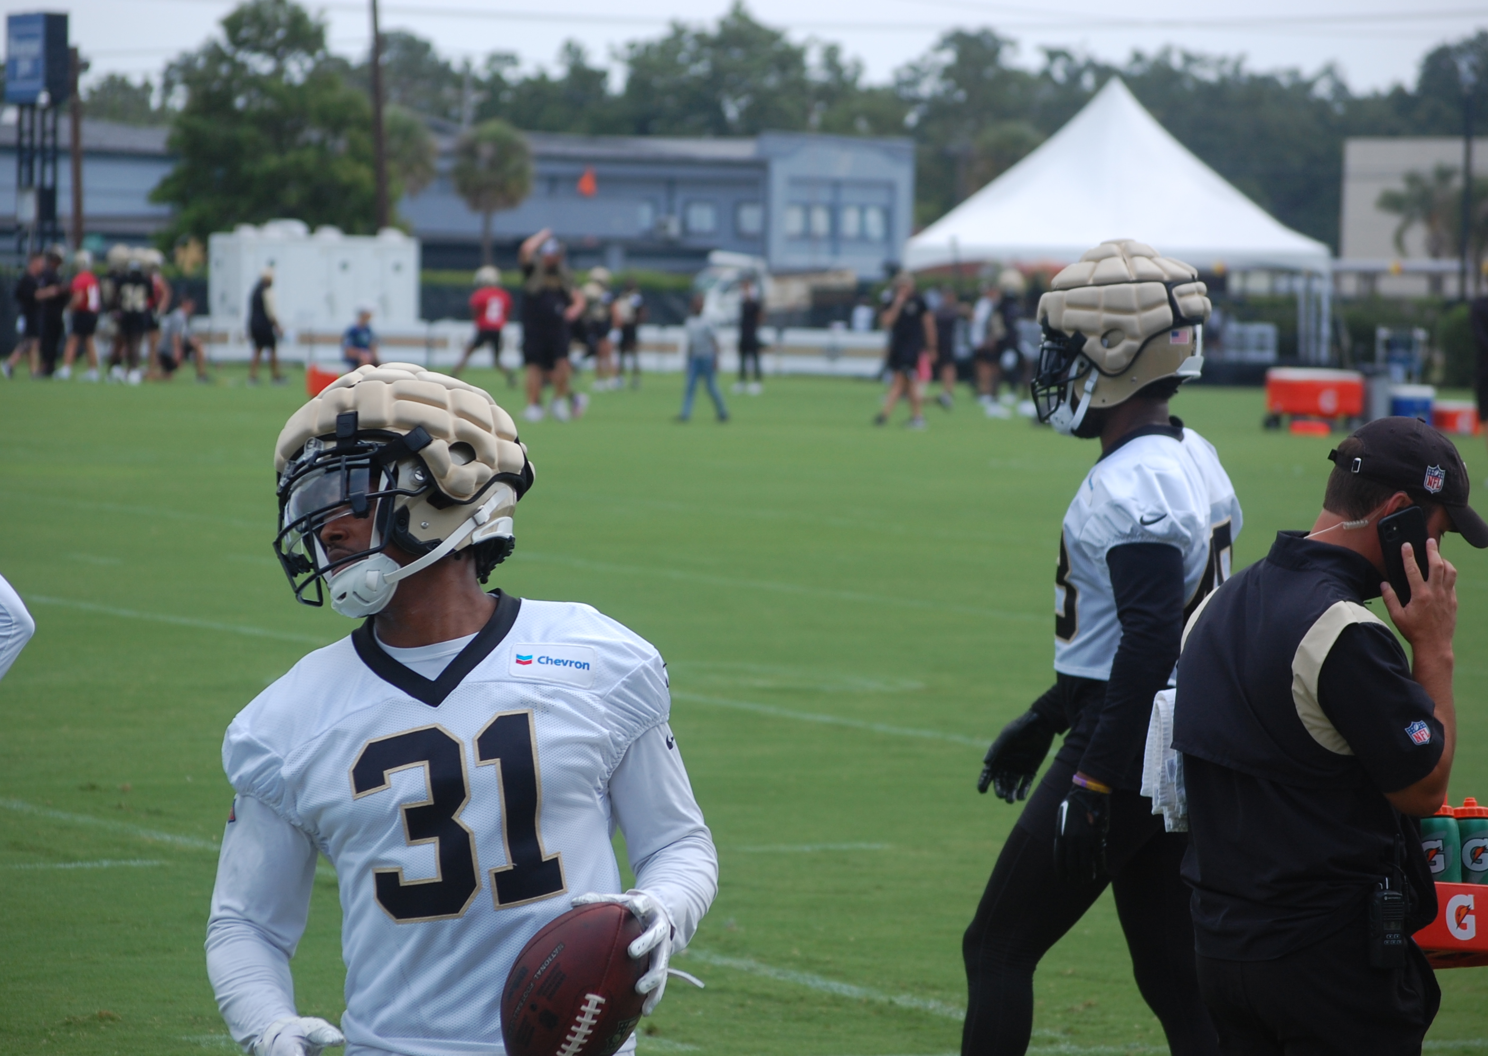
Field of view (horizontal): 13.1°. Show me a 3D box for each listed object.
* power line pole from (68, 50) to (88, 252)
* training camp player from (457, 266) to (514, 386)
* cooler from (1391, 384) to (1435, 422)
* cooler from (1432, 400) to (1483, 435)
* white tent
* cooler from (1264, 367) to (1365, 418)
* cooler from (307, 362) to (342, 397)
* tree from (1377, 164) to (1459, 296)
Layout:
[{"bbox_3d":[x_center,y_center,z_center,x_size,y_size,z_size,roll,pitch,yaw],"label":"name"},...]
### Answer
[{"bbox_3d":[-25.149,-13.417,245.000,0.600,9.500,0.500,-2,3,-6],"label":"power line pole"},{"bbox_3d":[-3.813,-2.981,95.500,0.800,1.760,0.620,0,3,-20],"label":"training camp player"},{"bbox_3d":[7.257,-1.265,70.300,0.470,0.500,0.450,1,3,0],"label":"cooler"},{"bbox_3d":[7.834,-1.206,71.200,0.500,0.360,0.350,0,3,-9],"label":"cooler"},{"bbox_3d":[8.214,-6.821,142.500,9.150,6.100,9.150,1,3,2],"label":"white tent"},{"bbox_3d":[6.279,-1.466,71.200,1.060,0.540,0.500,2,3,-2],"label":"cooler"},{"bbox_3d":[-5.171,-1.808,80.000,0.480,0.400,0.360,1,3,-6],"label":"cooler"},{"bbox_3d":[23.549,-9.866,225.000,2.900,5.500,2.900,1,3,0],"label":"tree"}]

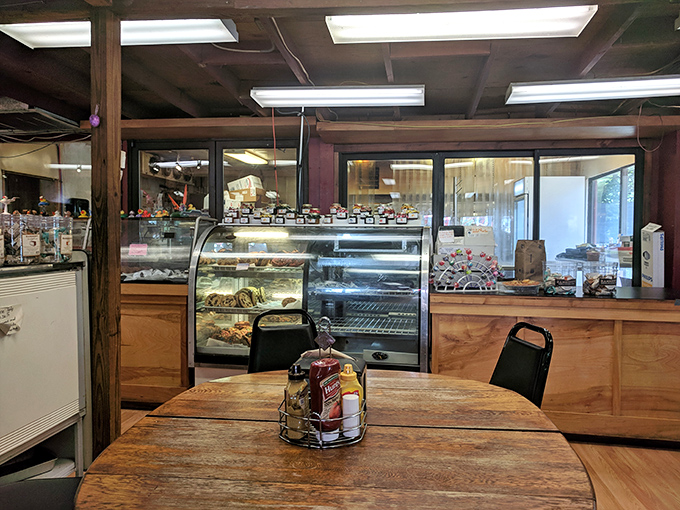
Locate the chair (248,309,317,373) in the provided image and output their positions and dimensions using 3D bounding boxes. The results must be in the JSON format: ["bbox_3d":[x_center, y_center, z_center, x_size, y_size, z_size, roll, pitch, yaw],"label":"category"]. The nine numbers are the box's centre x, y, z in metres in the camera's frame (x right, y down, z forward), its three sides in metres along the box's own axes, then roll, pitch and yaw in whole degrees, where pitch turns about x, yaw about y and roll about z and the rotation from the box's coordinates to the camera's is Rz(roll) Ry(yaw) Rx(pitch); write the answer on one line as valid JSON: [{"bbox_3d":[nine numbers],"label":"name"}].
[{"bbox_3d":[-0.195,0.715,2.148,0.440,0.890,0.540,0,3,-16],"label":"chair"}]

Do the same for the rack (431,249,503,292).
[{"bbox_3d":[0.848,0.106,3.470,0.450,0.275,0.170,1,2,1],"label":"rack"}]

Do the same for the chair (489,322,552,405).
[{"bbox_3d":[0.541,0.731,2.022,0.540,0.890,0.440,0,3,-18],"label":"chair"}]

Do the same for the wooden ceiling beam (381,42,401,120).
[{"bbox_3d":[0.356,-1.242,3.531,0.041,0.135,1.900,1,1,9],"label":"wooden ceiling beam"}]

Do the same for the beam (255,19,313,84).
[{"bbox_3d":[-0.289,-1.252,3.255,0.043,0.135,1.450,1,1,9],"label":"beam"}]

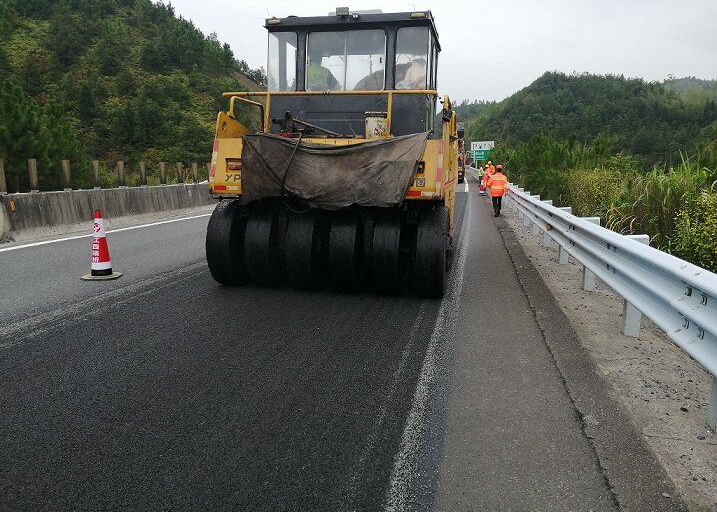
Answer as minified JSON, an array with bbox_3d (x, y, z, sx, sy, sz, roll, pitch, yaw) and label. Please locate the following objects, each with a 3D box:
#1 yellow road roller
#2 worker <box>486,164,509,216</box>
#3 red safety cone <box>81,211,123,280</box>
[{"bbox_3d":[0.065,-1.514,8.358,2.820,3.360,4.900,2,9,12],"label":"yellow road roller"},{"bbox_3d":[4.526,-2.147,18.180,0.620,1.680,0.450,2,9,12],"label":"worker"},{"bbox_3d":[-3.489,-0.168,7.547,0.530,0.890,0.530,2,9,12],"label":"red safety cone"}]

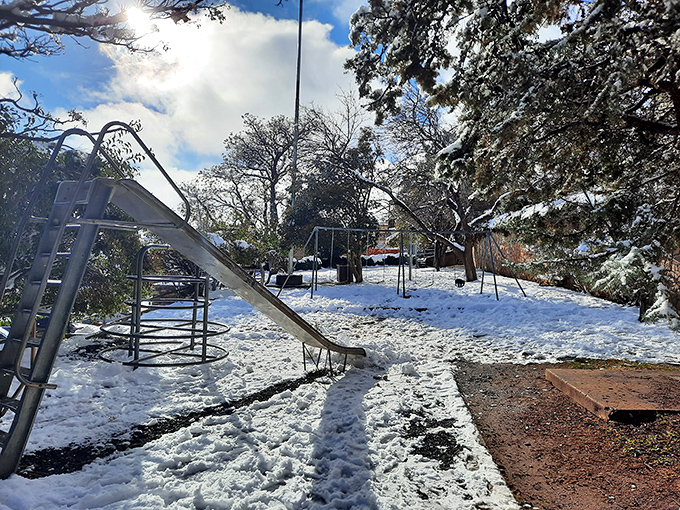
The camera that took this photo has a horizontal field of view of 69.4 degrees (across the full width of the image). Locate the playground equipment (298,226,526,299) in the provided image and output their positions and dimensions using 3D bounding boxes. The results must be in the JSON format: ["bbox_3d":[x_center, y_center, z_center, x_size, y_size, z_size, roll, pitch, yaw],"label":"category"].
[{"bbox_3d":[2.220,0.310,17.200,8.600,2.400,2.050,1,1,1],"label":"playground equipment"}]

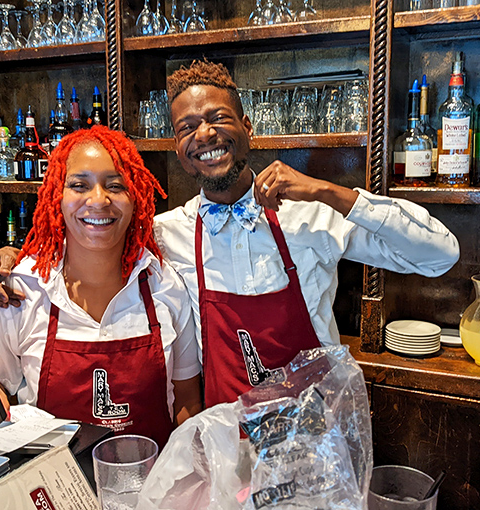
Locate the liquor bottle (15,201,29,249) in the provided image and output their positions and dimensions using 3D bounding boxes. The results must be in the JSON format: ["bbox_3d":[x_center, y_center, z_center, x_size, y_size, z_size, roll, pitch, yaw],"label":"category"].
[{"bbox_3d":[-0.837,-0.019,2.061,0.080,0.380,0.080,1,8,-1],"label":"liquor bottle"}]

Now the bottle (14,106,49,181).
[{"bbox_3d":[-0.777,-0.409,1.972,0.118,0.278,0.118,1,8,2],"label":"bottle"}]

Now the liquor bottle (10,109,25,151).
[{"bbox_3d":[-0.852,-0.425,2.064,0.082,0.282,0.075,-1,8,-15],"label":"liquor bottle"}]

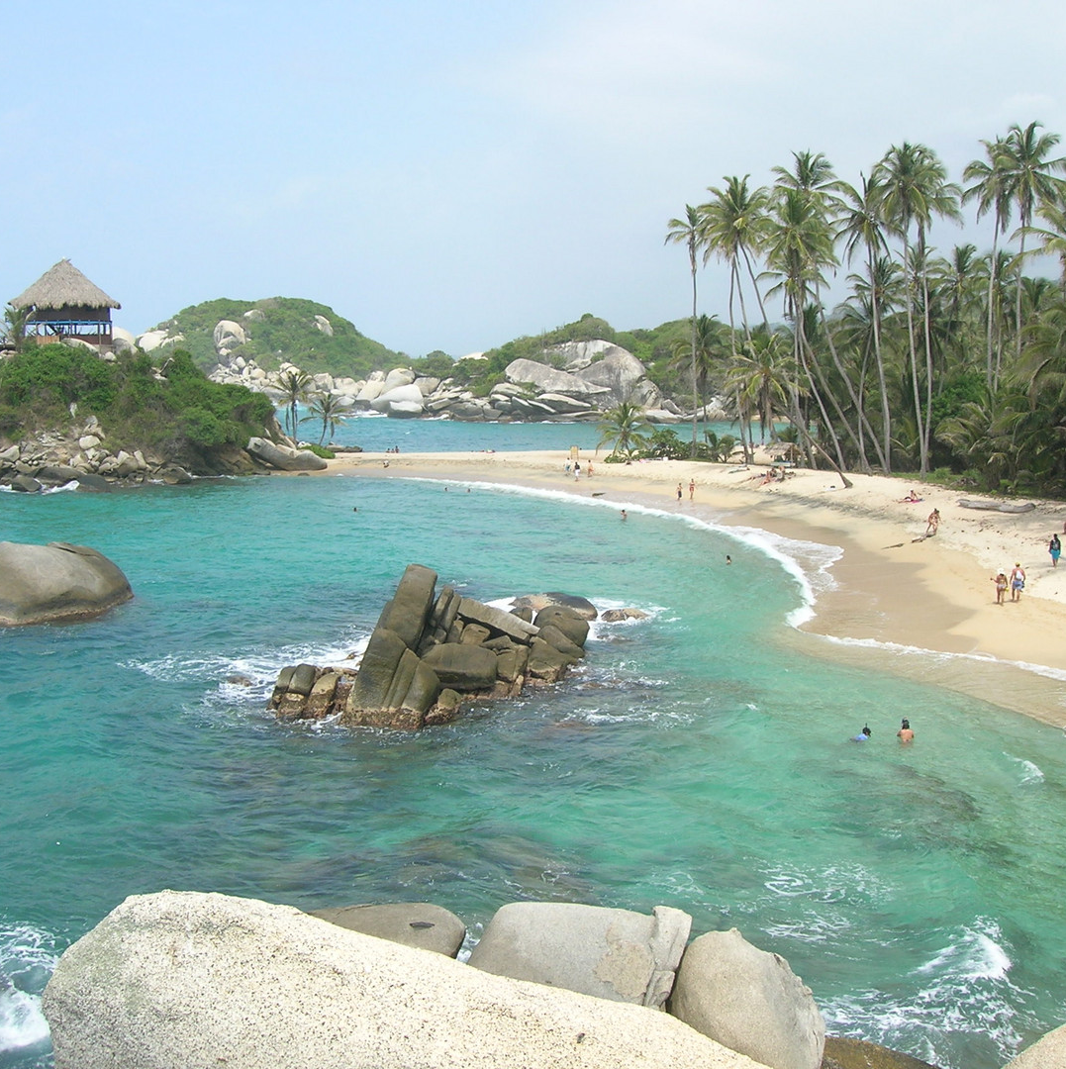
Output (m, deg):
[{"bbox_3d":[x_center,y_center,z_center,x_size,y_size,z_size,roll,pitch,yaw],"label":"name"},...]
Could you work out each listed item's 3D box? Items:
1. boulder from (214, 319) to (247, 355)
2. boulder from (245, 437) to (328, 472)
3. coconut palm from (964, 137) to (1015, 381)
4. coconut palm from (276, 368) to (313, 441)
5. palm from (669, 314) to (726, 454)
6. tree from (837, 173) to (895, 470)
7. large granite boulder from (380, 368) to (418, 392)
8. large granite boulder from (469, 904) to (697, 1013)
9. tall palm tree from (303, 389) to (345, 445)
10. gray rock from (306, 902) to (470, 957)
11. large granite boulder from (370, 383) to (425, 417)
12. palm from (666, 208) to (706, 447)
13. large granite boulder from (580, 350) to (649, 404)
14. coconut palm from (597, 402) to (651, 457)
[{"bbox_3d":[-98.203,-64.131,455.247,11.400,12.000,10.500,-2,7,-12],"label":"boulder"},{"bbox_3d":[-25.764,-8.352,146.790,8.600,3.600,4.500,-1,7,-10],"label":"boulder"},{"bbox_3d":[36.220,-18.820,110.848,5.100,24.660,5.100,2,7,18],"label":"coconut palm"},{"bbox_3d":[-28.951,-15.887,170.000,4.280,8.620,4.400,0,7,0],"label":"coconut palm"},{"bbox_3d":[17.884,-16.336,153.000,6.030,15.250,6.000,0,7,0],"label":"palm"},{"bbox_3d":[28.158,-17.491,116.941,5.400,24.690,5.400,1,7,13],"label":"tree"},{"bbox_3d":[-33.163,-37.740,346.000,8.440,6.800,7.500,0,7,0],"label":"large granite boulder"},{"bbox_3d":[0.700,6.900,21.800,3.500,2.100,2.500,0,7,0],"label":"large granite boulder"},{"bbox_3d":[-24.985,-13.950,167.000,5.050,6.750,4.900,0,7,0],"label":"tall palm tree"},{"bbox_3d":[-2.802,7.324,24.363,3.600,1.800,3.000,-1,7,-7],"label":"gray rock"},{"bbox_3d":[-32.644,-32.437,338.000,12.440,7.930,9.500,0,7,0],"label":"large granite boulder"},{"bbox_3d":[15.682,-20.236,140.224,4.800,25.190,4.800,0,7,6],"label":"palm"},{"bbox_3d":[18.627,-36.138,322.000,15.780,12.850,13.000,0,7,0],"label":"large granite boulder"},{"bbox_3d":[9.849,-11.292,151.000,5.860,5.870,5.600,0,7,0],"label":"coconut palm"}]

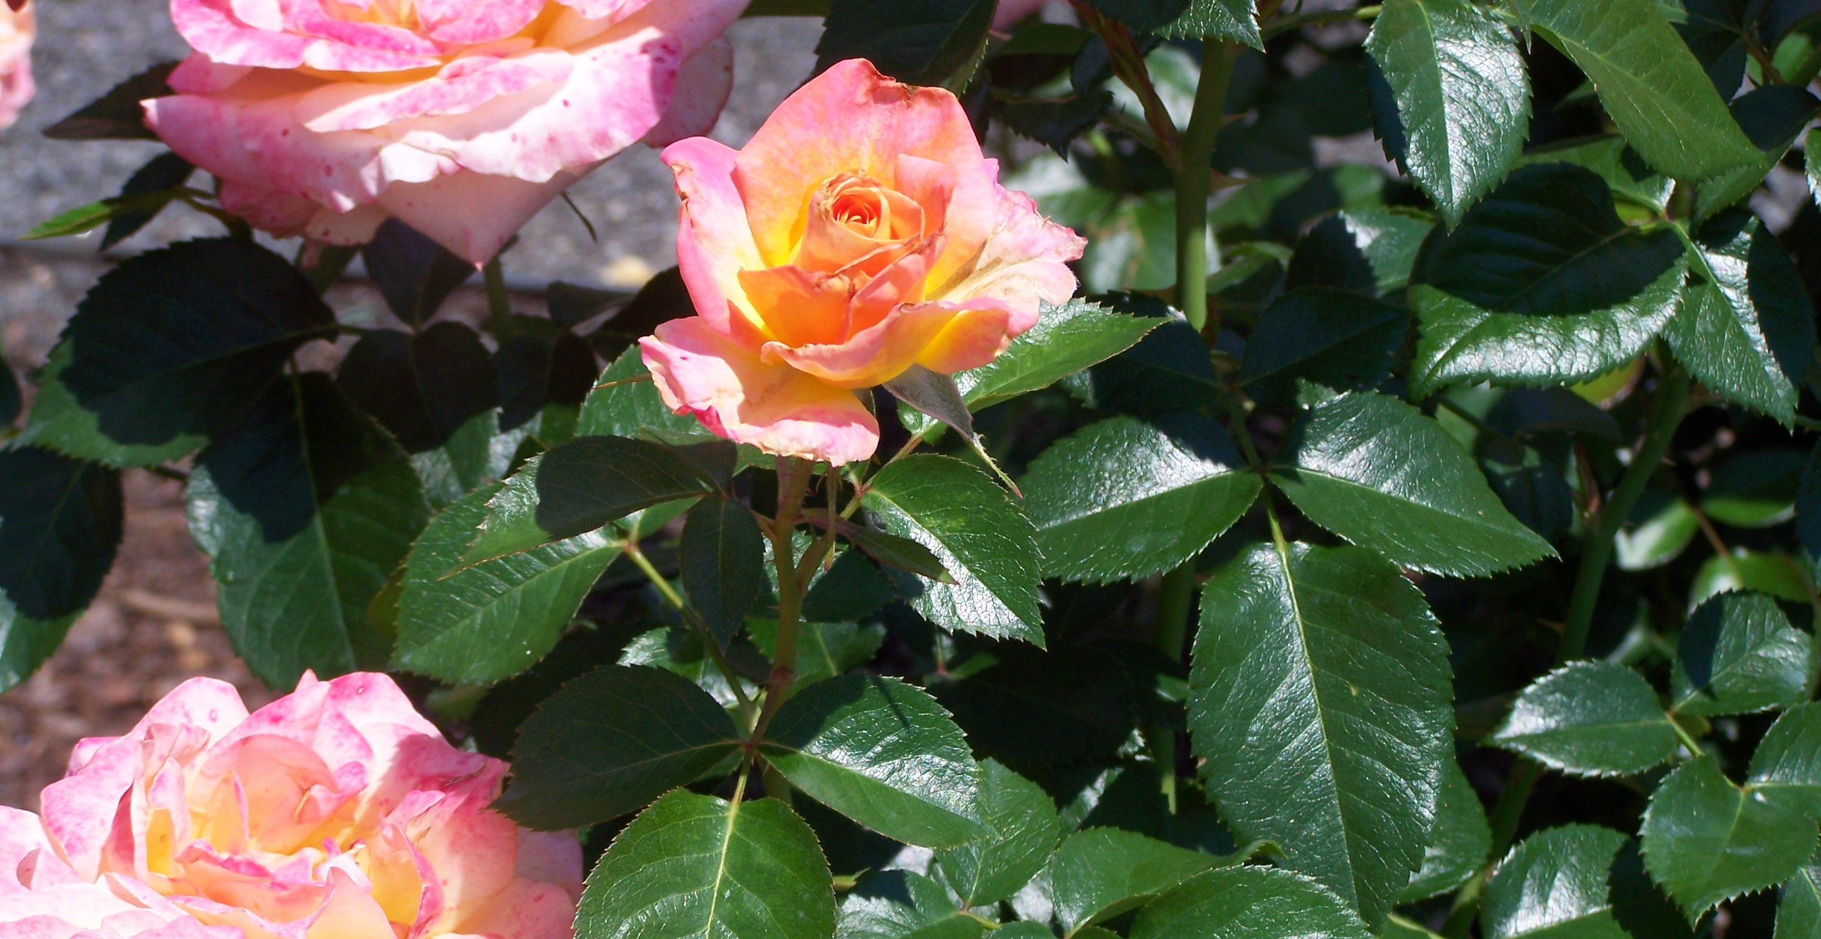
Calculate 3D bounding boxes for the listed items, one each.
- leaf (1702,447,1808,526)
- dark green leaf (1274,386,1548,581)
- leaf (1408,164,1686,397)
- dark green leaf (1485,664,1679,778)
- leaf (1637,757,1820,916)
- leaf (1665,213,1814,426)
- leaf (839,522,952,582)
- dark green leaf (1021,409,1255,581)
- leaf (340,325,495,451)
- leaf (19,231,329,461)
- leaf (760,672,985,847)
[{"bbox_3d":[0.217,0.004,1.422,0.031,0.009,0.022,-10,61,-13],"label":"leaf"},{"bbox_3d":[0.098,0.005,1.060,0.059,0.012,0.039,19,53,11],"label":"dark green leaf"},{"bbox_3d":[0.128,-0.038,1.110,0.064,0.016,0.042,-37,61,-24],"label":"leaf"},{"bbox_3d":[0.132,0.048,1.080,0.037,0.009,0.025,-5,60,0],"label":"dark green leaf"},{"bbox_3d":[0.185,0.086,1.251,0.038,0.011,0.046,16,53,12],"label":"leaf"},{"bbox_3d":[0.161,-0.028,1.070,0.031,0.010,0.048,-21,67,-16],"label":"leaf"},{"bbox_3d":[-0.003,0.016,1.060,0.026,0.006,0.009,28,50,13],"label":"leaf"},{"bbox_3d":[0.050,0.006,1.221,0.054,0.012,0.044,-14,58,1],"label":"dark green leaf"},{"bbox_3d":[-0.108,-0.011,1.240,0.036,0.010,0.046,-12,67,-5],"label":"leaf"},{"bbox_3d":[-0.147,-0.023,1.110,0.068,0.014,0.043,-20,60,-5],"label":"leaf"},{"bbox_3d":[-0.004,0.053,1.030,0.045,0.011,0.032,22,53,9],"label":"leaf"}]

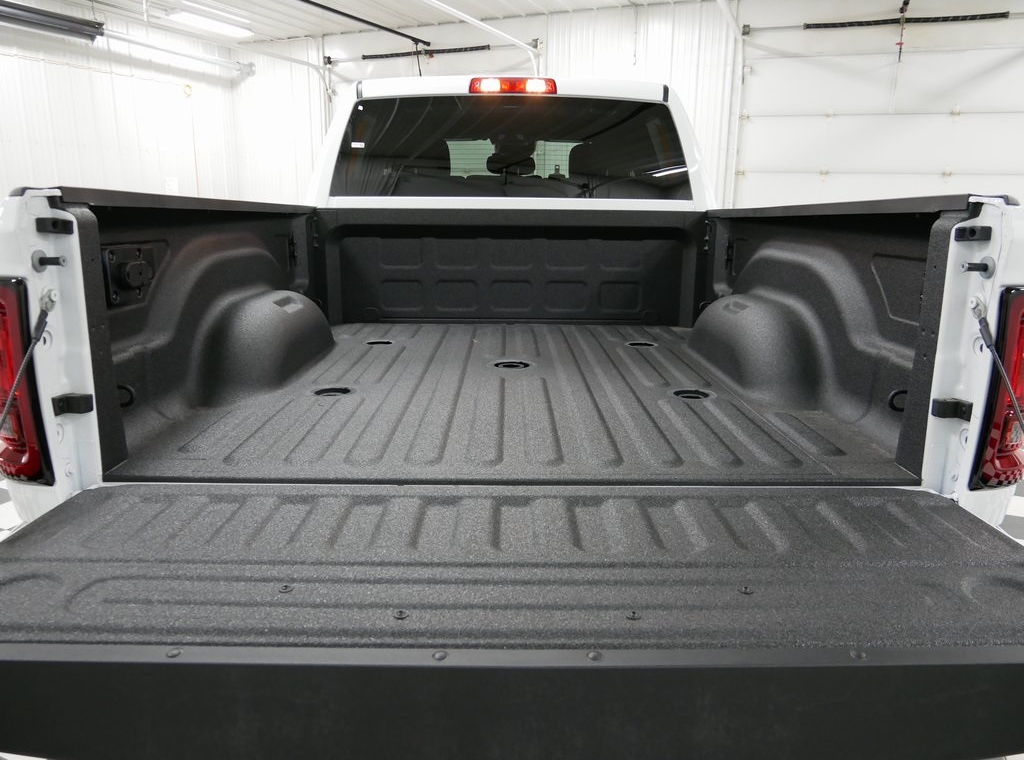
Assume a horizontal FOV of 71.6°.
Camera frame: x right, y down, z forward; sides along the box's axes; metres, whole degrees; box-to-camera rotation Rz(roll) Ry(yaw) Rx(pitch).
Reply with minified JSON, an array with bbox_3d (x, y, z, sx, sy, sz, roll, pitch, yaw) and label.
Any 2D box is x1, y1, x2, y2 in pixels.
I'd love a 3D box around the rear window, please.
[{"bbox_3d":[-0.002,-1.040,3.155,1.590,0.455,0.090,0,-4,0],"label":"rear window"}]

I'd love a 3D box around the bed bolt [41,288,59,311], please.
[{"bbox_3d":[-0.772,-0.135,1.186,0.026,0.033,0.026,0,13,0],"label":"bed bolt"}]

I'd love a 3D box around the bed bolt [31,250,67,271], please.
[{"bbox_3d":[-0.761,-0.196,1.172,0.043,0.034,0.034,0,13,0],"label":"bed bolt"}]

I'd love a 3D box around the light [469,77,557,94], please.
[{"bbox_3d":[0.002,-1.312,3.168,0.390,0.068,0.060,0,13,0],"label":"light"}]

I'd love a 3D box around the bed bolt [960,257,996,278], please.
[{"bbox_3d":[0.774,-0.188,1.183,0.043,0.034,0.034,0,13,0],"label":"bed bolt"}]

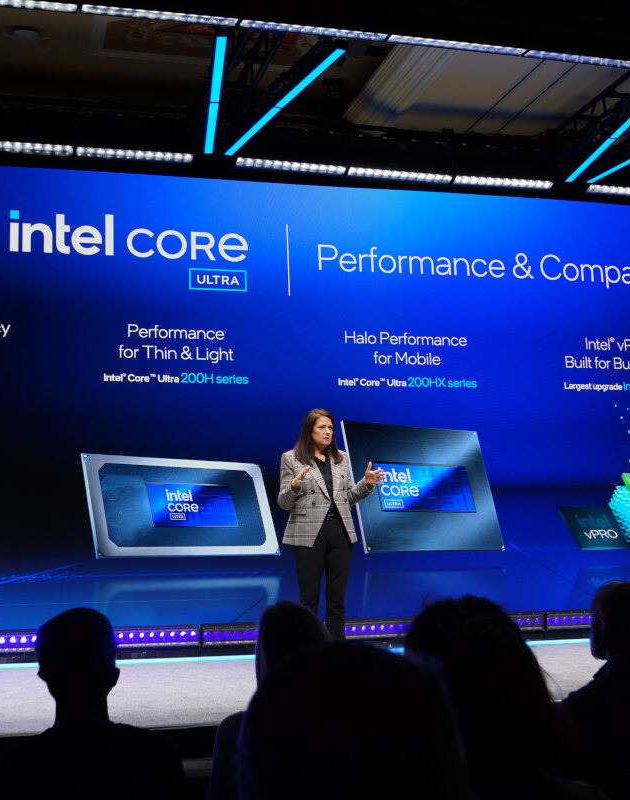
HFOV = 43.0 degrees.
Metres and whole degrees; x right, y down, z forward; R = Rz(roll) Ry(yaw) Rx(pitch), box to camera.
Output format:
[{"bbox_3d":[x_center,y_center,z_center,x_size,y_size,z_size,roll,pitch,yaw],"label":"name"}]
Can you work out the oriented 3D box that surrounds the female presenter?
[{"bbox_3d":[0.095,0.880,4.820,0.580,1.680,0.460,4,-10,-30],"label":"female presenter"}]

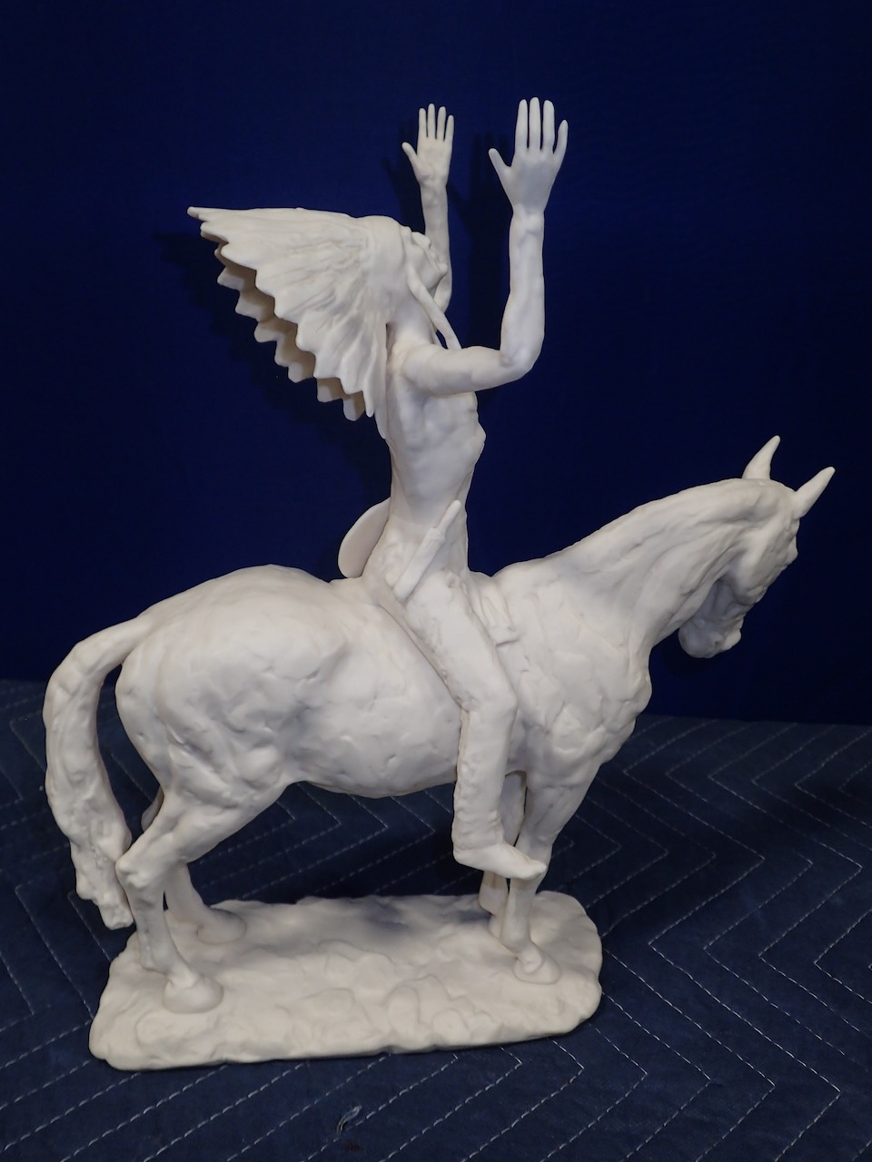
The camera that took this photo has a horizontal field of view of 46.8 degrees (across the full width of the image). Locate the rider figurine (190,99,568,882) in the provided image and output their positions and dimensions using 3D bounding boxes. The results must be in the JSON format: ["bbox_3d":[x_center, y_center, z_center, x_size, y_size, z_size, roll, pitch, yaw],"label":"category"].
[{"bbox_3d":[-0.020,-0.022,0.376,0.128,0.284,0.121,-1,23,-9],"label":"rider figurine"}]

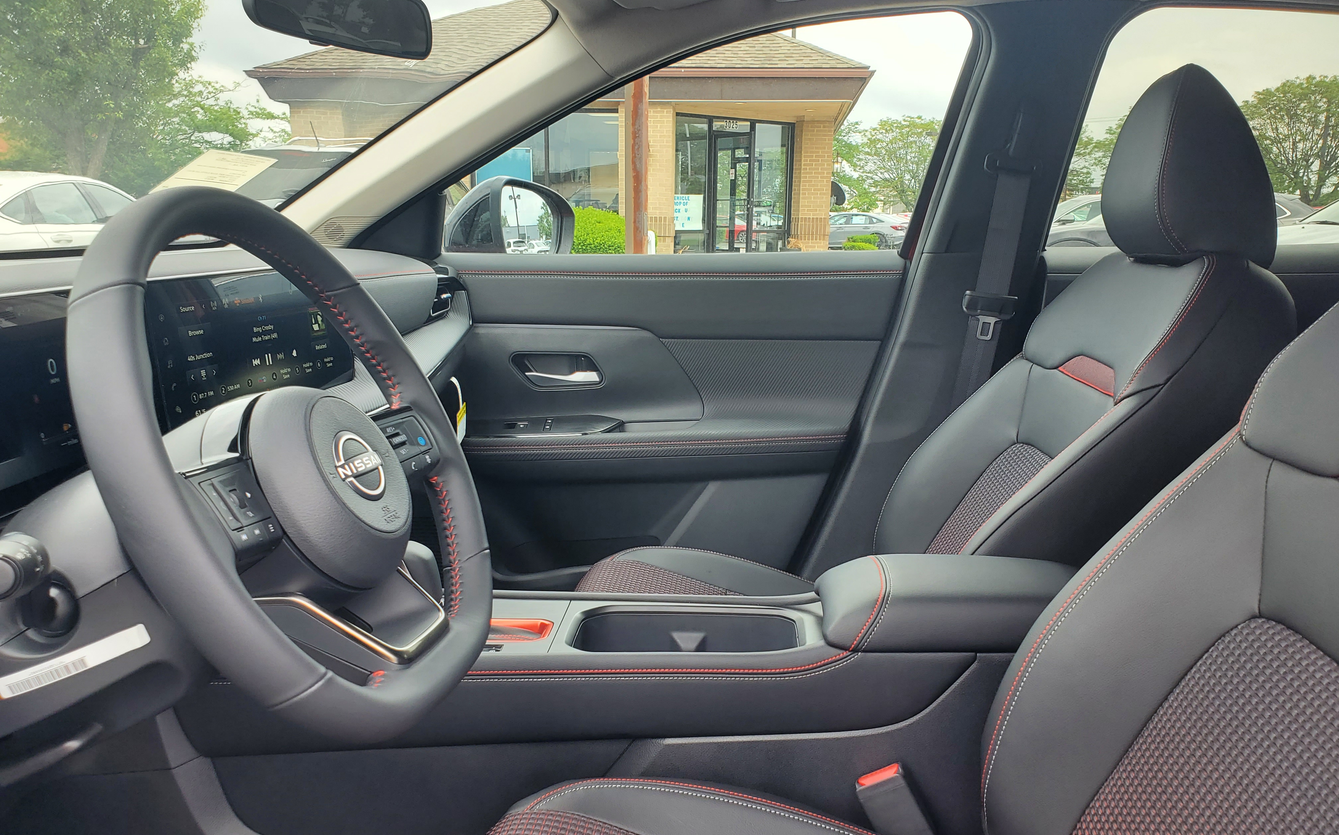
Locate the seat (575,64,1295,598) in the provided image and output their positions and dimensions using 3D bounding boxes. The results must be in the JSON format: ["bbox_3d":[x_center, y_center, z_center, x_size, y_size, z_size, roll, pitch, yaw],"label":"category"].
[{"bbox_3d":[0.281,0.081,1.338,0.860,1.040,0.520,1,11,5],"label":"seat"}]

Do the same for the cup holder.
[{"bbox_3d":[0.020,0.252,1.026,0.220,0.080,0.120,1,11,5],"label":"cup holder"}]

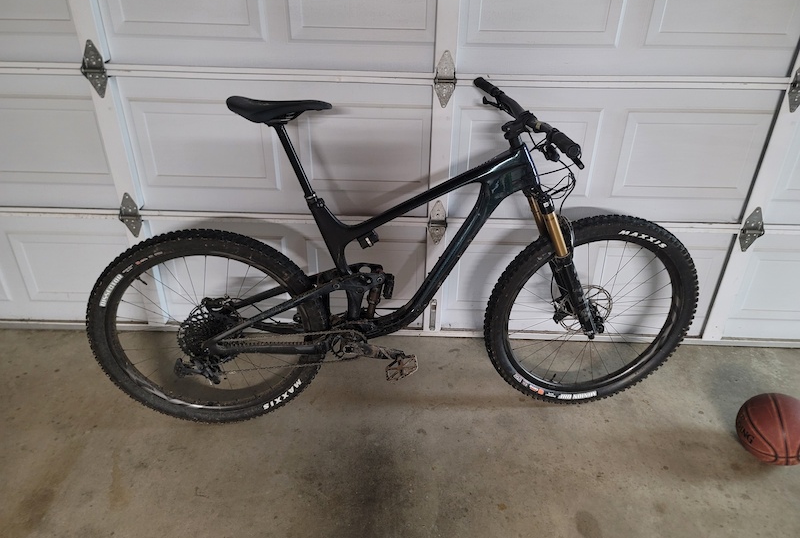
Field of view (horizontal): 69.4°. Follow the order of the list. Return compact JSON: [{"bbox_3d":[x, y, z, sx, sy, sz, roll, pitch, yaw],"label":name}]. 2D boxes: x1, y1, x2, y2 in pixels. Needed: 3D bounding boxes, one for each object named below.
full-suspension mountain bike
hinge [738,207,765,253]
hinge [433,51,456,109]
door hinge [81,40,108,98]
[{"bbox_3d":[0.031,0.024,1.836,2.024,1.128,0.780,-2,31,-6],"label":"full-suspension mountain bike"},{"bbox_3d":[1.330,-0.140,2.180,0.077,0.186,0.032,1,30,1],"label":"hinge"},{"bbox_3d":[0.152,-0.627,1.927,0.077,0.186,0.032,1,30,1],"label":"hinge"},{"bbox_3d":[-1.023,-0.665,1.936,0.077,0.186,0.032,1,30,1],"label":"door hinge"}]

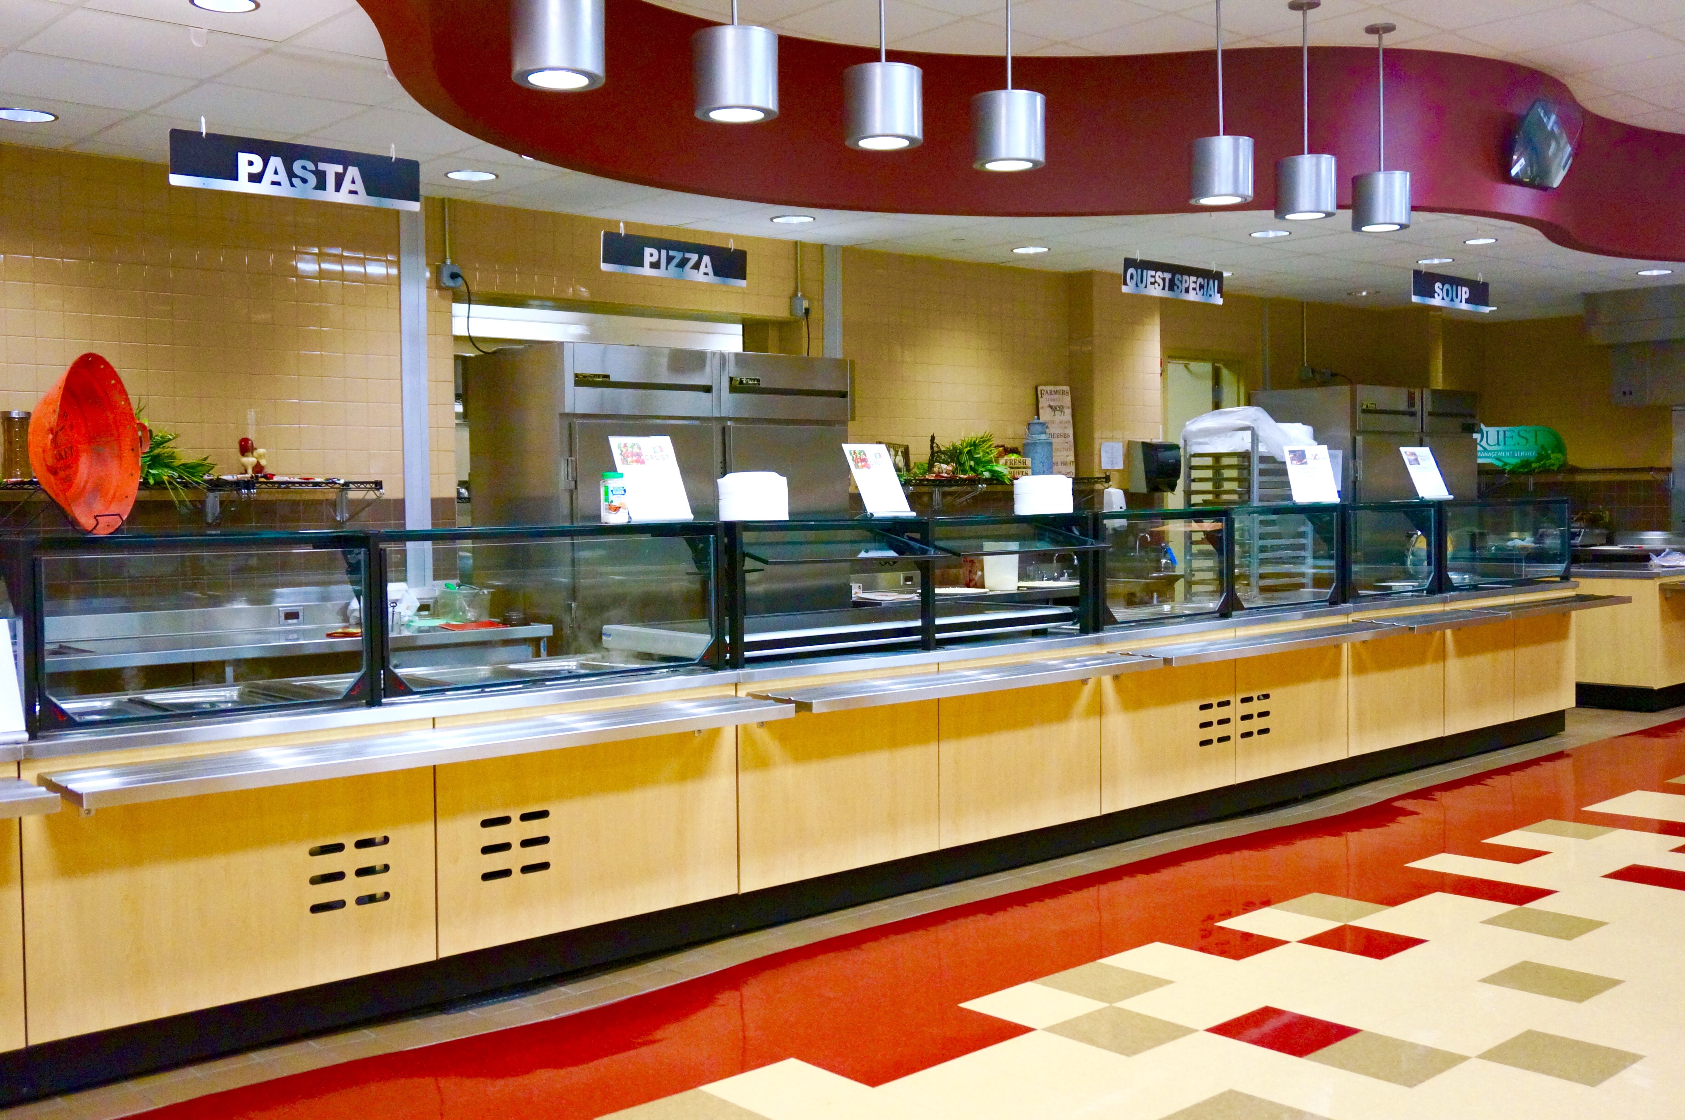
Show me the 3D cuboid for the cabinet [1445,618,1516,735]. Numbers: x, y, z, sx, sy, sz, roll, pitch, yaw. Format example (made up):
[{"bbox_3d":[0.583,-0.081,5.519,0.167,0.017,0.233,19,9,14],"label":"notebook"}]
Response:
[{"bbox_3d":[3.114,0.536,8.965,0.746,0.680,0.600,-3,3,-42],"label":"cabinet"}]

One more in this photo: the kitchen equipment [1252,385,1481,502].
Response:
[{"bbox_3d":[3.734,-0.143,11.980,1.672,2.100,0.830,-3,3,-42],"label":"kitchen equipment"}]

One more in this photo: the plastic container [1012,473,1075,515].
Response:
[{"bbox_3d":[0.798,-0.262,6.675,0.235,0.160,0.235,-1,2,7],"label":"plastic container"}]

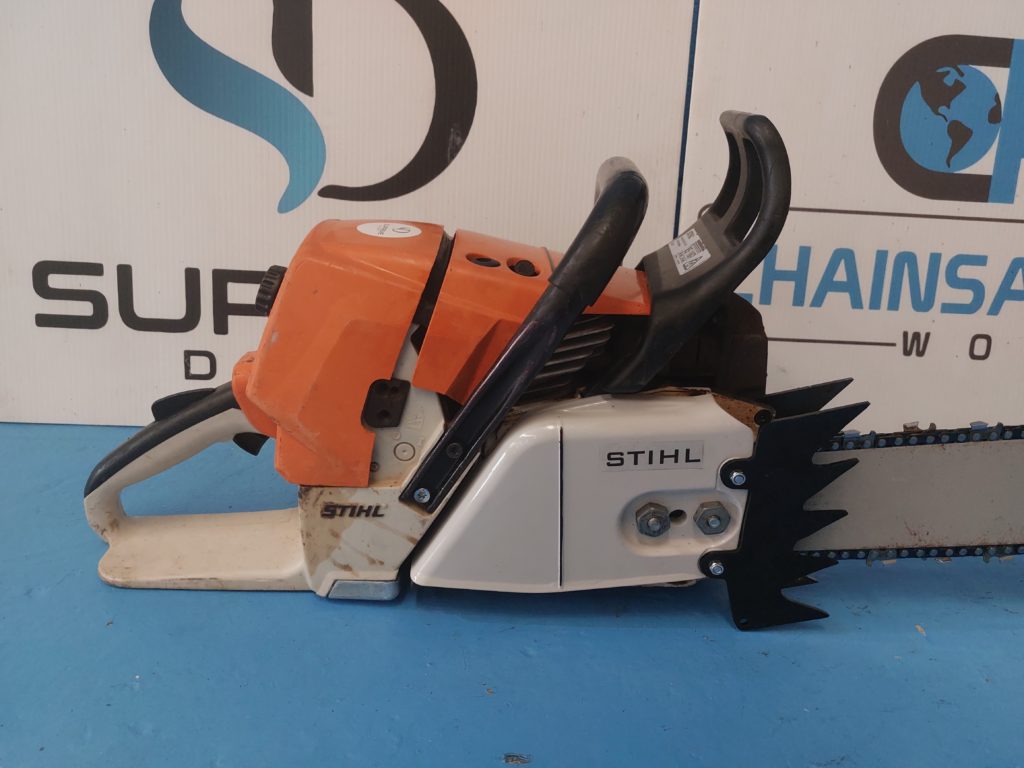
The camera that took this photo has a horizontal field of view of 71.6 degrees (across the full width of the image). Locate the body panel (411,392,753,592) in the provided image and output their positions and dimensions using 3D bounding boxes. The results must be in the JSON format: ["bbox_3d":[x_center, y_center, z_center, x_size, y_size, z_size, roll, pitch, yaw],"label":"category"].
[{"bbox_3d":[0.039,0.066,0.439,0.207,0.124,0.042,-2,22,0],"label":"body panel"}]

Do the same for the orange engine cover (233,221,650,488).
[{"bbox_3d":[-0.048,-0.028,0.471,0.281,0.151,0.127,-2,22,0],"label":"orange engine cover"}]

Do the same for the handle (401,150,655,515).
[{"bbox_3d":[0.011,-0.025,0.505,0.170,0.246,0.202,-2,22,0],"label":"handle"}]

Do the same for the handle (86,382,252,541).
[{"bbox_3d":[-0.237,0.054,0.494,0.128,0.117,0.040,-2,22,0],"label":"handle"}]

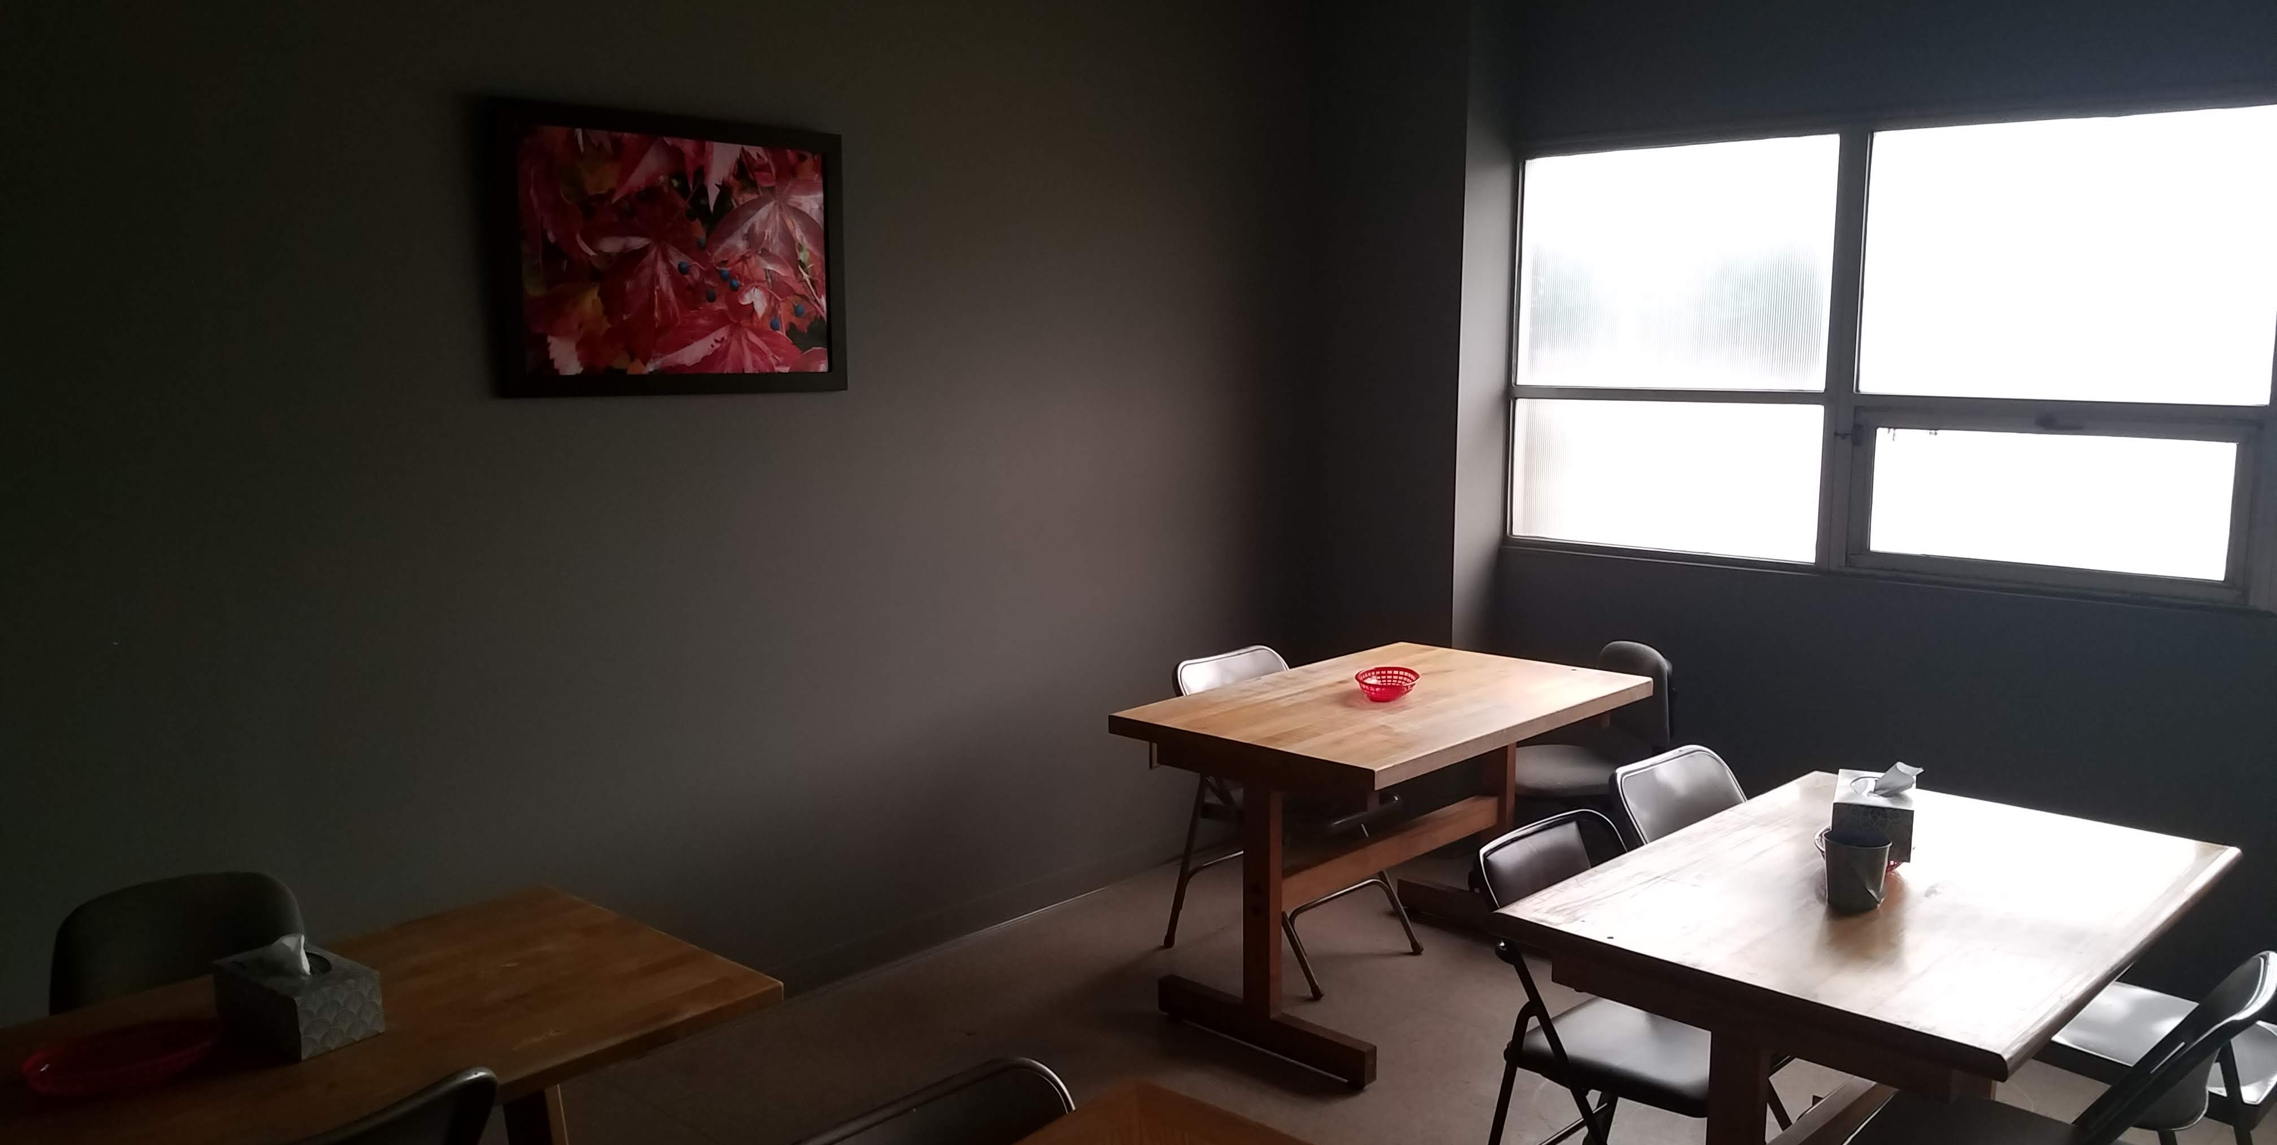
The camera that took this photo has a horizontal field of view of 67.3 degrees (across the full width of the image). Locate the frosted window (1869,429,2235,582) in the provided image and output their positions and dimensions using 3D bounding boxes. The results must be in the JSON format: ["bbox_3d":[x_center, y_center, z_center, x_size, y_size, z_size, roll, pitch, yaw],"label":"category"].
[{"bbox_3d":[2.211,-0.177,4.188,0.810,0.320,0.030,8,12,43],"label":"frosted window"}]

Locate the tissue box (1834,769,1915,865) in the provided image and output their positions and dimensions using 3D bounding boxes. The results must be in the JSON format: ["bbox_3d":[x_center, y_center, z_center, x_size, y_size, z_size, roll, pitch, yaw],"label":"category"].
[{"bbox_3d":[1.278,0.421,2.968,0.123,0.090,0.224,4,10,24],"label":"tissue box"}]

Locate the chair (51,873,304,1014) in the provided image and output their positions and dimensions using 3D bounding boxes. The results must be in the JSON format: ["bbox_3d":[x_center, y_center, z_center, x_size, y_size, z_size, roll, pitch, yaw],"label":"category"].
[{"bbox_3d":[-1.323,0.887,2.577,0.540,0.780,0.450,9,13,43],"label":"chair"}]

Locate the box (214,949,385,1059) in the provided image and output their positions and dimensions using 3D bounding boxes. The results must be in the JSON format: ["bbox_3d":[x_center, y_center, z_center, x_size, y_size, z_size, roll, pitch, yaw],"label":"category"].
[{"bbox_3d":[-1.109,0.562,2.262,0.207,0.085,0.112,6,11,36],"label":"box"}]

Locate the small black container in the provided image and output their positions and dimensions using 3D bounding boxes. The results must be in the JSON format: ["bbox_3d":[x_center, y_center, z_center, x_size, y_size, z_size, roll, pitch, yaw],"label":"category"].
[{"bbox_3d":[1.127,0.472,2.681,0.104,0.108,0.104,9,13,43],"label":"small black container"}]

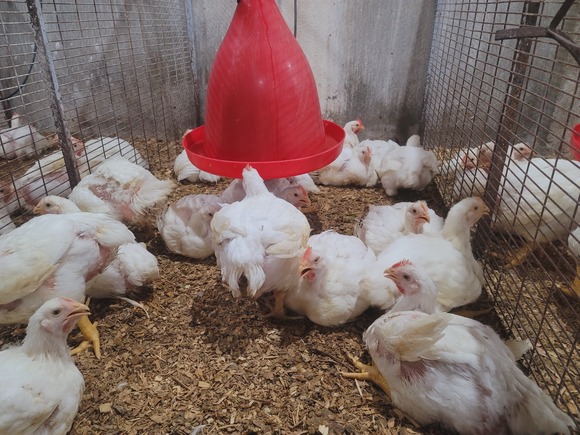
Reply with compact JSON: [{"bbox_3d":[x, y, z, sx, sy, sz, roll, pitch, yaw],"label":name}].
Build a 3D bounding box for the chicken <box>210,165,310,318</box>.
[{"bbox_3d":[-0.055,0.066,0.834,0.190,0.295,0.300,0,25,0],"label":"chicken"}]

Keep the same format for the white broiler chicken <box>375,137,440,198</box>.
[{"bbox_3d":[0.424,-0.185,1.490,0.190,0.200,0.280,9,26,18],"label":"white broiler chicken"}]

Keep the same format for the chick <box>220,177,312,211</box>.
[{"bbox_3d":[-0.072,-0.099,1.327,0.290,0.172,0.170,8,27,16],"label":"chick"}]

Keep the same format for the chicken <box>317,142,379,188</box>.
[{"bbox_3d":[0.204,-0.204,1.551,0.280,0.180,0.180,14,28,27],"label":"chicken"}]

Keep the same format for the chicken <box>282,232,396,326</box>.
[{"bbox_3d":[0.102,0.107,0.871,0.190,0.190,0.280,18,30,33],"label":"chicken"}]

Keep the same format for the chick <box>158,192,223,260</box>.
[{"bbox_3d":[-0.235,0.009,1.091,0.190,0.180,0.280,-23,33,-40],"label":"chick"}]

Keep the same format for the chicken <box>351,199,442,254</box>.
[{"bbox_3d":[0.265,0.019,1.051,0.190,0.200,0.280,-23,33,-40],"label":"chicken"}]

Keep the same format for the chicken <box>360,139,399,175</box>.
[{"bbox_3d":[0.351,-0.270,1.683,0.280,0.190,0.180,14,28,27],"label":"chicken"}]

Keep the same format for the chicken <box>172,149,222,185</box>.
[{"bbox_3d":[-0.349,-0.227,1.572,0.180,0.200,0.280,-5,25,-10],"label":"chicken"}]

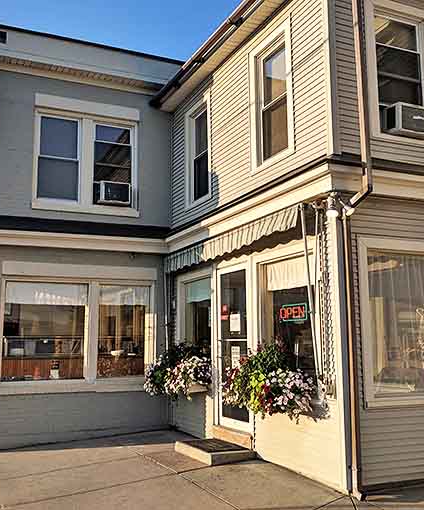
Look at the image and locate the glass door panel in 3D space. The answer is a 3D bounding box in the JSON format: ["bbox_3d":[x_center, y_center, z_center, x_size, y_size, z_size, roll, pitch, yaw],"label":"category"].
[{"bbox_3d":[0.288,1.152,6.680,0.060,2.040,0.940,3,-8,-24],"label":"glass door panel"}]

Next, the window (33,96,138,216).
[{"bbox_3d":[-2.016,-1.595,8.657,1.700,1.880,0.150,3,-8,-24],"label":"window"}]

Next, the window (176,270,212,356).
[{"bbox_3d":[-0.248,0.940,8.005,0.150,1.460,1.400,3,-8,-24],"label":"window"}]

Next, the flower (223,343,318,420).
[{"bbox_3d":[0.538,1.262,5.417,0.480,0.680,1.320,3,-8,-24],"label":"flower"}]

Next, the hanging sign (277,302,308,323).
[{"bbox_3d":[0.875,0.630,5.757,0.070,0.210,0.560,3,-8,-24],"label":"hanging sign"}]

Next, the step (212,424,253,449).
[{"bbox_3d":[0.269,2.259,6.586,0.180,0.180,1.060,3,-8,-24],"label":"step"}]

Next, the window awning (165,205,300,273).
[{"bbox_3d":[0.097,-0.130,6.892,0.280,0.310,3.900,3,-8,-24],"label":"window awning"}]

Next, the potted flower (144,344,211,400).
[{"bbox_3d":[-0.538,1.685,7.748,0.520,0.730,1.380,3,-8,-24],"label":"potted flower"}]

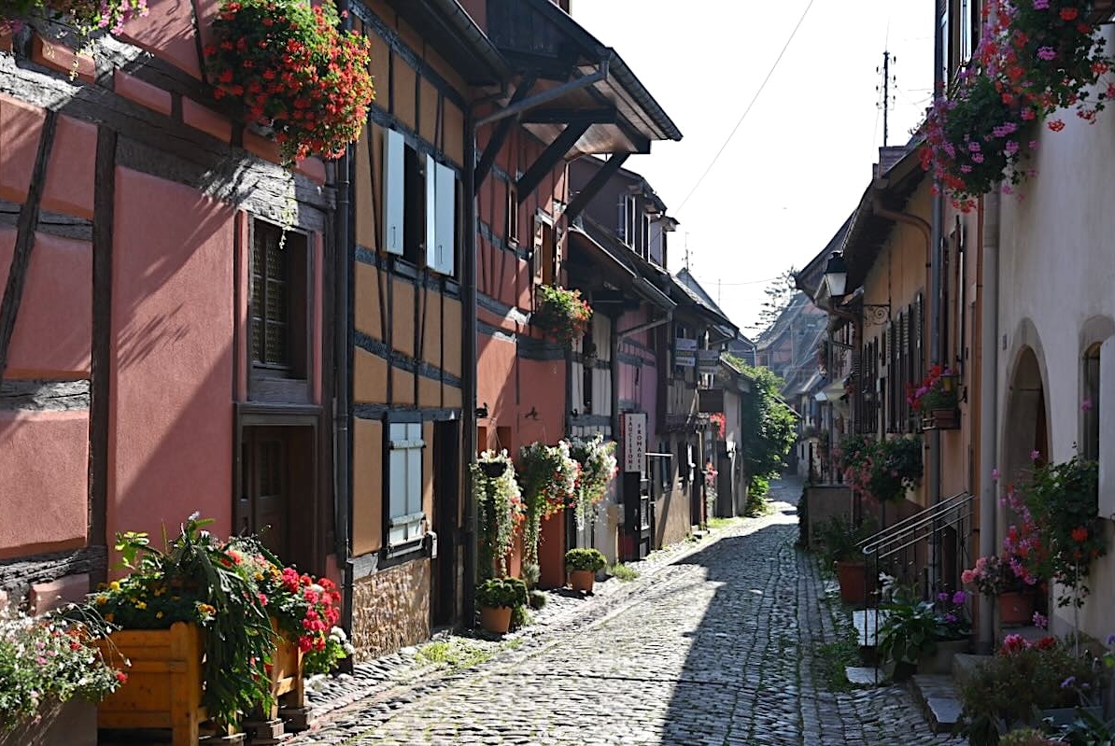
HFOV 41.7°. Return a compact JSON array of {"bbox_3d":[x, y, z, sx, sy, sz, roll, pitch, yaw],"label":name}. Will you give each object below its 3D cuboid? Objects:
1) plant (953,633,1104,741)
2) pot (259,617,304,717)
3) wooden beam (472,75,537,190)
[{"bbox_3d":[2.642,1.775,8.200,0.650,0.540,0.800,0,-2,9],"label":"plant"},{"bbox_3d":[-1.943,1.770,9.087,0.580,0.620,0.580,0,-2,10],"label":"pot"},{"bbox_3d":[-0.553,-2.470,15.050,0.140,1.300,0.130,31,7,9],"label":"wooden beam"}]

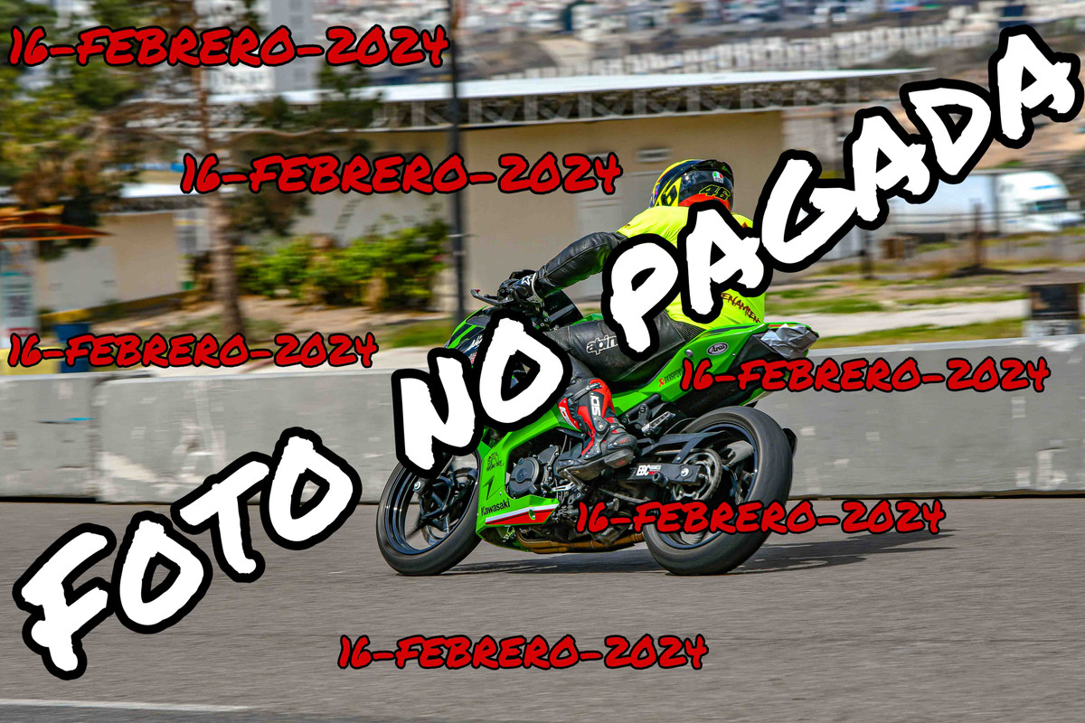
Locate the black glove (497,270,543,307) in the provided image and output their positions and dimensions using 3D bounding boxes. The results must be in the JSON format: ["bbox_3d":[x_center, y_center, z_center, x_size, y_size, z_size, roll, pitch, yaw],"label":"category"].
[{"bbox_3d":[-0.078,-0.254,19.050,0.165,0.120,0.110,-11,-4,39],"label":"black glove"}]

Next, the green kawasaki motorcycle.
[{"bbox_3d":[0.189,0.228,18.855,1.969,1.116,0.720,-2,-26,46],"label":"green kawasaki motorcycle"}]

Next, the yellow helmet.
[{"bbox_3d":[0.533,-0.589,19.250,0.260,0.270,0.340,20,-22,-37],"label":"yellow helmet"}]

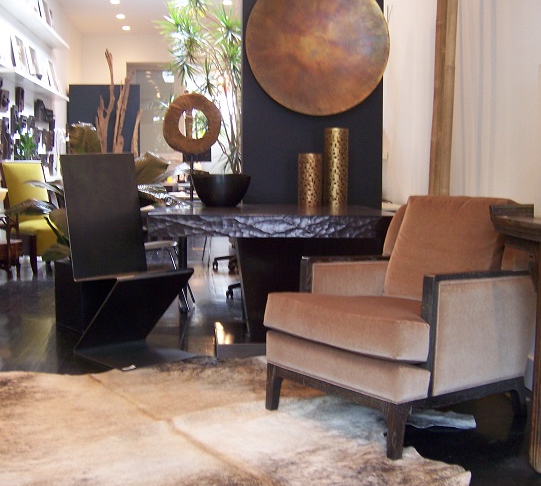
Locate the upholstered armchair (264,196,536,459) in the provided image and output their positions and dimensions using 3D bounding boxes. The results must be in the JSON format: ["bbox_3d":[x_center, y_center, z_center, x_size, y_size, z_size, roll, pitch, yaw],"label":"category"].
[{"bbox_3d":[0.527,0.258,3.059,0.850,0.874,0.740,-4,7,-38],"label":"upholstered armchair"}]

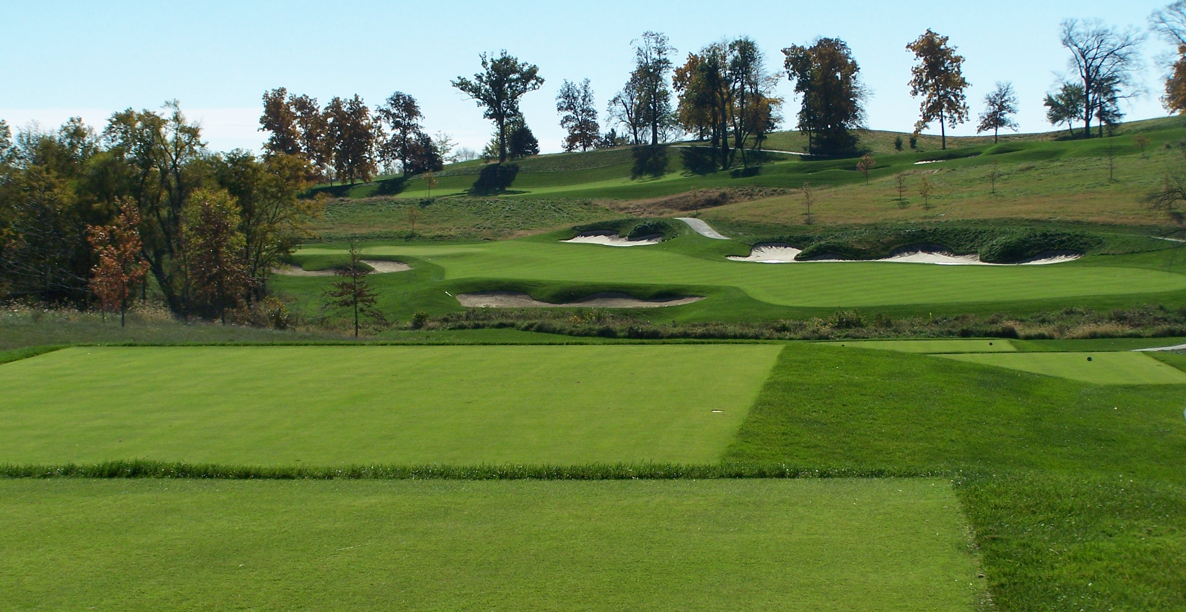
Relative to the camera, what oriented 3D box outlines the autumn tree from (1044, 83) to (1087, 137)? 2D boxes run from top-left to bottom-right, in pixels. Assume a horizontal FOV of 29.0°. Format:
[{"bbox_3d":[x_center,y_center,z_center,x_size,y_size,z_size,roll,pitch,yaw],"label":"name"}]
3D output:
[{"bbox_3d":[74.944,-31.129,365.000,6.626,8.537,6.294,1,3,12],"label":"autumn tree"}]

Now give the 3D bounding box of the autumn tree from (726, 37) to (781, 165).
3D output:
[{"bbox_3d":[22.680,-28.900,325.000,7.730,18.090,7.350,0,2,0],"label":"autumn tree"}]

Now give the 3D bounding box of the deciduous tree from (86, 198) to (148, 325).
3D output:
[{"bbox_3d":[-20.300,-1.857,98.000,2.688,5.493,2.554,-1,3,-12],"label":"deciduous tree"}]

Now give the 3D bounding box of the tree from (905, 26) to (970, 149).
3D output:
[{"bbox_3d":[48.700,-30.670,325.000,8.910,16.910,8.470,0,2,0],"label":"tree"}]

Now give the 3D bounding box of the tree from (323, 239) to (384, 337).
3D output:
[{"bbox_3d":[-9.593,-0.723,92.000,2.375,3.932,2.256,0,3,-6],"label":"tree"}]

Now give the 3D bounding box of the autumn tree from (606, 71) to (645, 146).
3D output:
[{"bbox_3d":[5.080,-29.990,350.000,5.790,11.010,5.500,0,2,0],"label":"autumn tree"}]

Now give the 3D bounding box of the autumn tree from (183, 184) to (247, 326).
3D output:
[{"bbox_3d":[-16.910,-2.260,103.000,2.950,6.060,2.800,0,2,0],"label":"autumn tree"}]

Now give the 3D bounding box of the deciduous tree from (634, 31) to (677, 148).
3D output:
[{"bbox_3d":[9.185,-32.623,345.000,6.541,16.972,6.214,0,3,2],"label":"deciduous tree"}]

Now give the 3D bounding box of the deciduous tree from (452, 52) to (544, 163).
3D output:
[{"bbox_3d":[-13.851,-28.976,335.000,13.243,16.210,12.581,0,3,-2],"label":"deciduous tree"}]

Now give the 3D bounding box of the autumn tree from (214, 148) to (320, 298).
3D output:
[{"bbox_3d":[-17.040,-4.110,120.000,5.570,8.180,5.290,0,2,0],"label":"autumn tree"}]

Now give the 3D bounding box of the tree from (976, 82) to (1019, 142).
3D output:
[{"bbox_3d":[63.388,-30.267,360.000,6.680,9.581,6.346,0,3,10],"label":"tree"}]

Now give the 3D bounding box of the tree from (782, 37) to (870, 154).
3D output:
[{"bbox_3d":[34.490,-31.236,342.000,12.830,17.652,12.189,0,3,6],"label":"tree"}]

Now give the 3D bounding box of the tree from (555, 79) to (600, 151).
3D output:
[{"bbox_3d":[-2.343,-29.240,352.000,6.816,11.213,6.475,0,3,0],"label":"tree"}]

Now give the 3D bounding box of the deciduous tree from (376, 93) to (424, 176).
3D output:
[{"bbox_3d":[-30.280,-27.000,360.000,7.840,13.210,7.450,0,2,0],"label":"deciduous tree"}]

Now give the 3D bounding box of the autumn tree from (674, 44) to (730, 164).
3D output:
[{"bbox_3d":[15.640,-29.010,330.000,7.990,17.170,7.590,0,2,0],"label":"autumn tree"}]

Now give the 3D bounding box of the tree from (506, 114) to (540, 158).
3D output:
[{"bbox_3d":[-11.190,-26.930,365.000,5.450,6.620,5.180,0,2,0],"label":"tree"}]

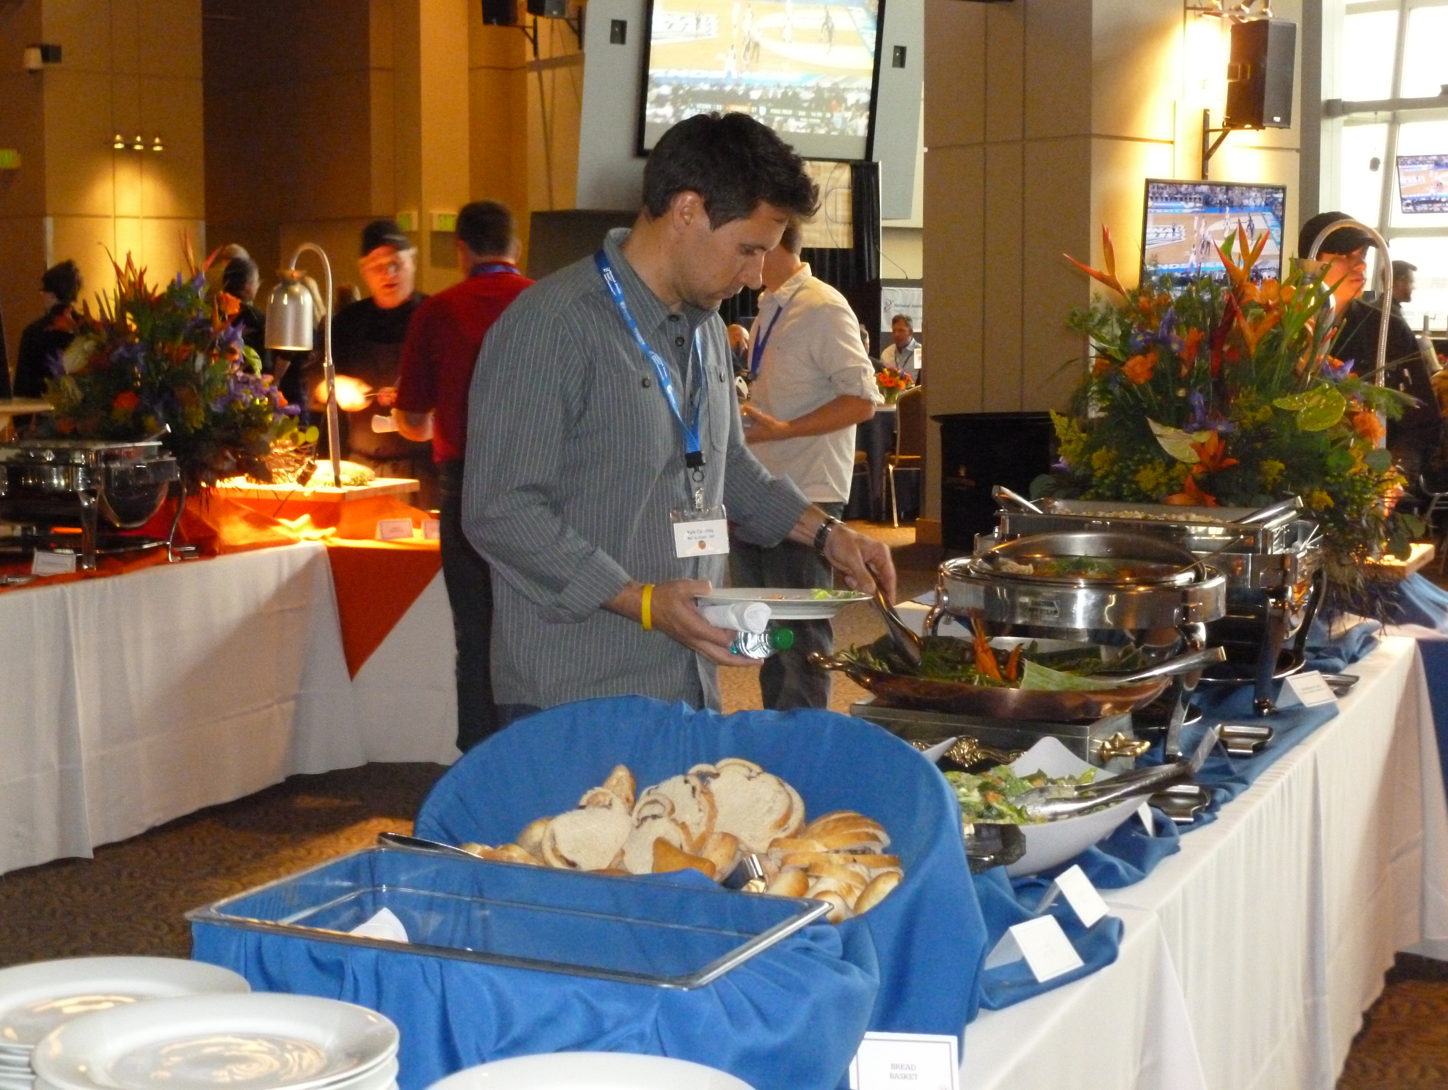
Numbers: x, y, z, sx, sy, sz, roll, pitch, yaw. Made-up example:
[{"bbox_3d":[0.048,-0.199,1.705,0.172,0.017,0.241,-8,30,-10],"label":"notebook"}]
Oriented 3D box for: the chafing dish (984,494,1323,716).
[{"bbox_3d":[0.790,0.084,4.196,0.580,0.355,0.450,3,6,28],"label":"chafing dish"}]

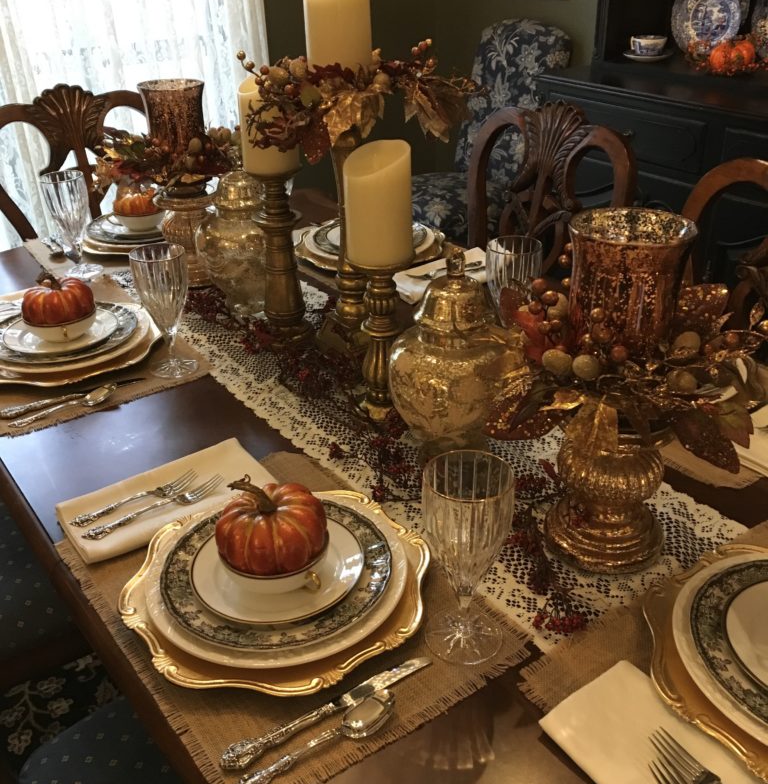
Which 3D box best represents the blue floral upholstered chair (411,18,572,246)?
[{"bbox_3d":[0.268,-0.762,3.143,0.645,1.030,0.485,-15,32,-22],"label":"blue floral upholstered chair"}]

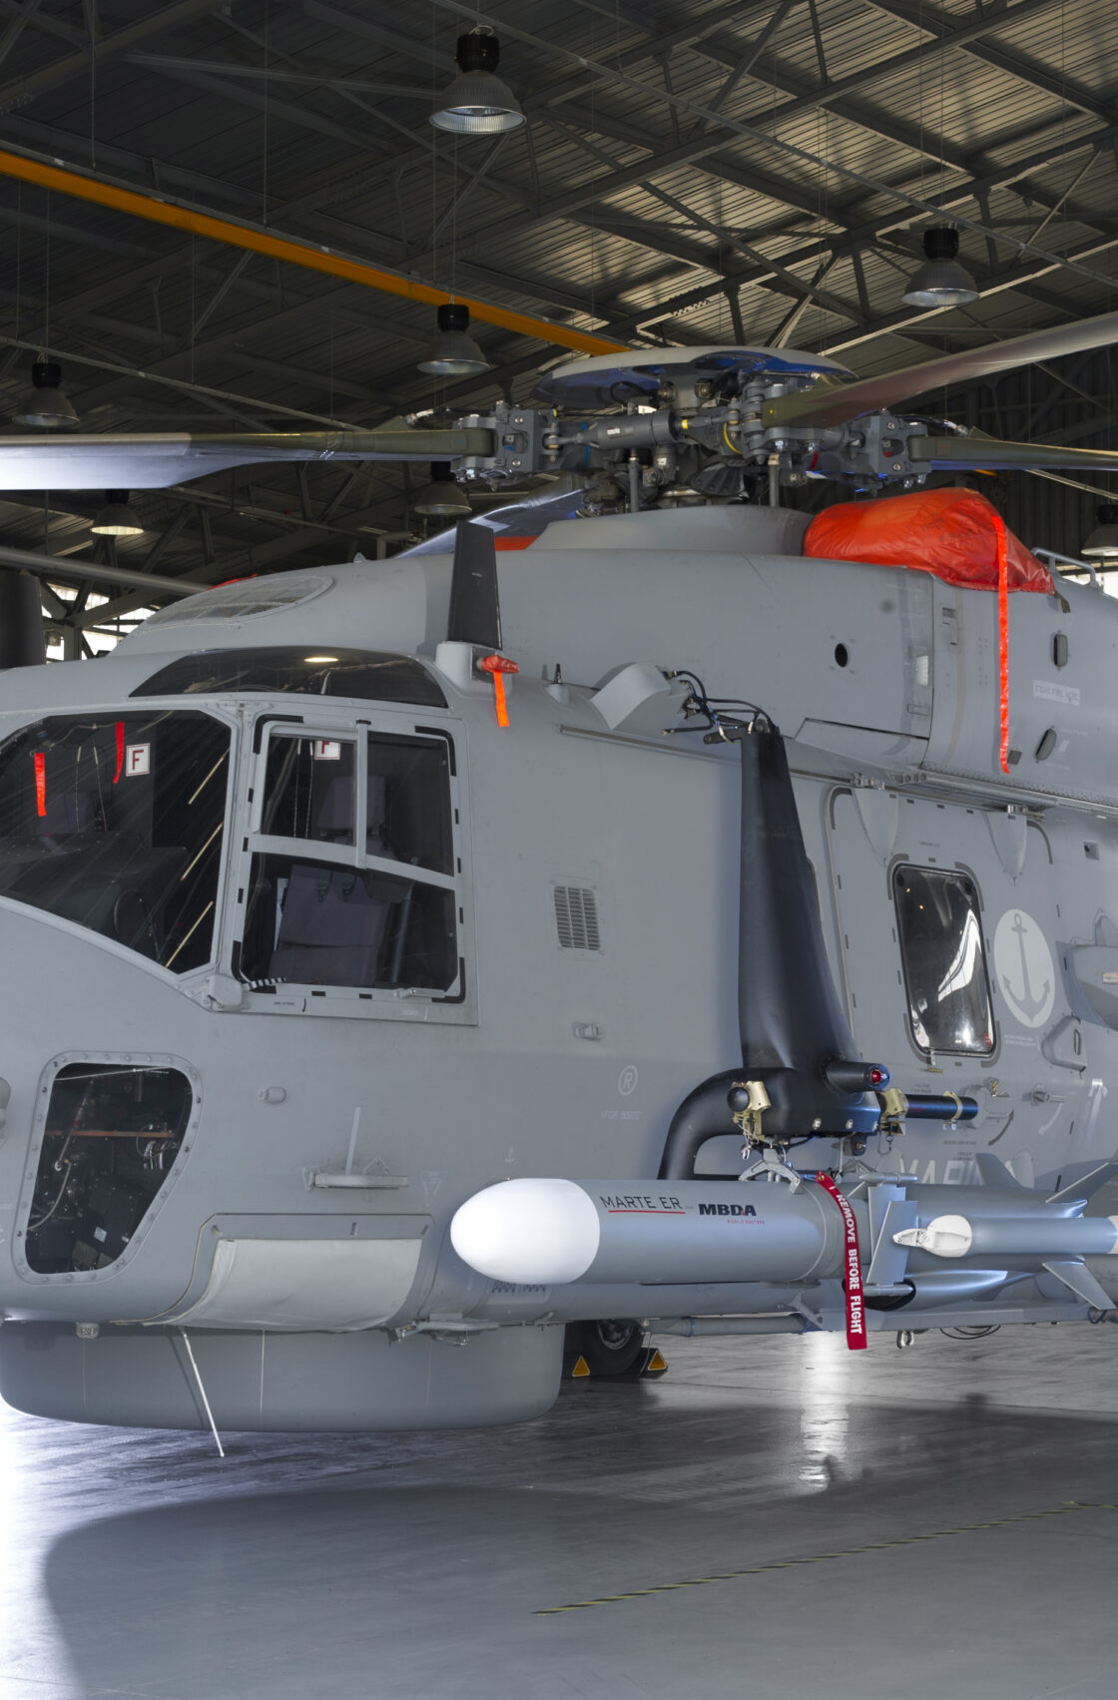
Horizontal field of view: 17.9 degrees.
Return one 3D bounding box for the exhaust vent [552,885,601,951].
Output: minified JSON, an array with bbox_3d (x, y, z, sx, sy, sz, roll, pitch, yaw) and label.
[{"bbox_3d":[0.046,0.217,11.268,0.040,0.205,0.215,-12,-10,35],"label":"exhaust vent"}]

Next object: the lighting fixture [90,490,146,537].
[{"bbox_3d":[-4.685,-3.634,37.729,0.582,0.483,0.582,1,-4,0],"label":"lighting fixture"}]

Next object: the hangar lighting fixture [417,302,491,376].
[{"bbox_3d":[-0.835,-4.098,28.345,0.582,0.483,0.582,1,-4,0],"label":"hangar lighting fixture"}]

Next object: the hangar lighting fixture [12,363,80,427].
[{"bbox_3d":[-4.441,-3.971,30.780,0.582,0.483,0.582,1,-4,0],"label":"hangar lighting fixture"}]

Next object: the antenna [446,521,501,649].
[{"bbox_3d":[-0.263,-0.837,11.264,0.075,0.400,0.285,-3,-5,37],"label":"antenna"}]

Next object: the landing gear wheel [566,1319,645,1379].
[{"bbox_3d":[0.147,2.068,15.873,0.210,0.580,0.580,-2,-5,36],"label":"landing gear wheel"}]

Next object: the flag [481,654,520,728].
[{"bbox_3d":[-0.183,-0.493,11.149,0.130,0.235,0.090,-3,-5,37],"label":"flag"}]

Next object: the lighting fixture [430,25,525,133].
[{"bbox_3d":[-0.499,-4.781,21.979,0.590,0.530,0.590,0,-4,0],"label":"lighting fixture"}]

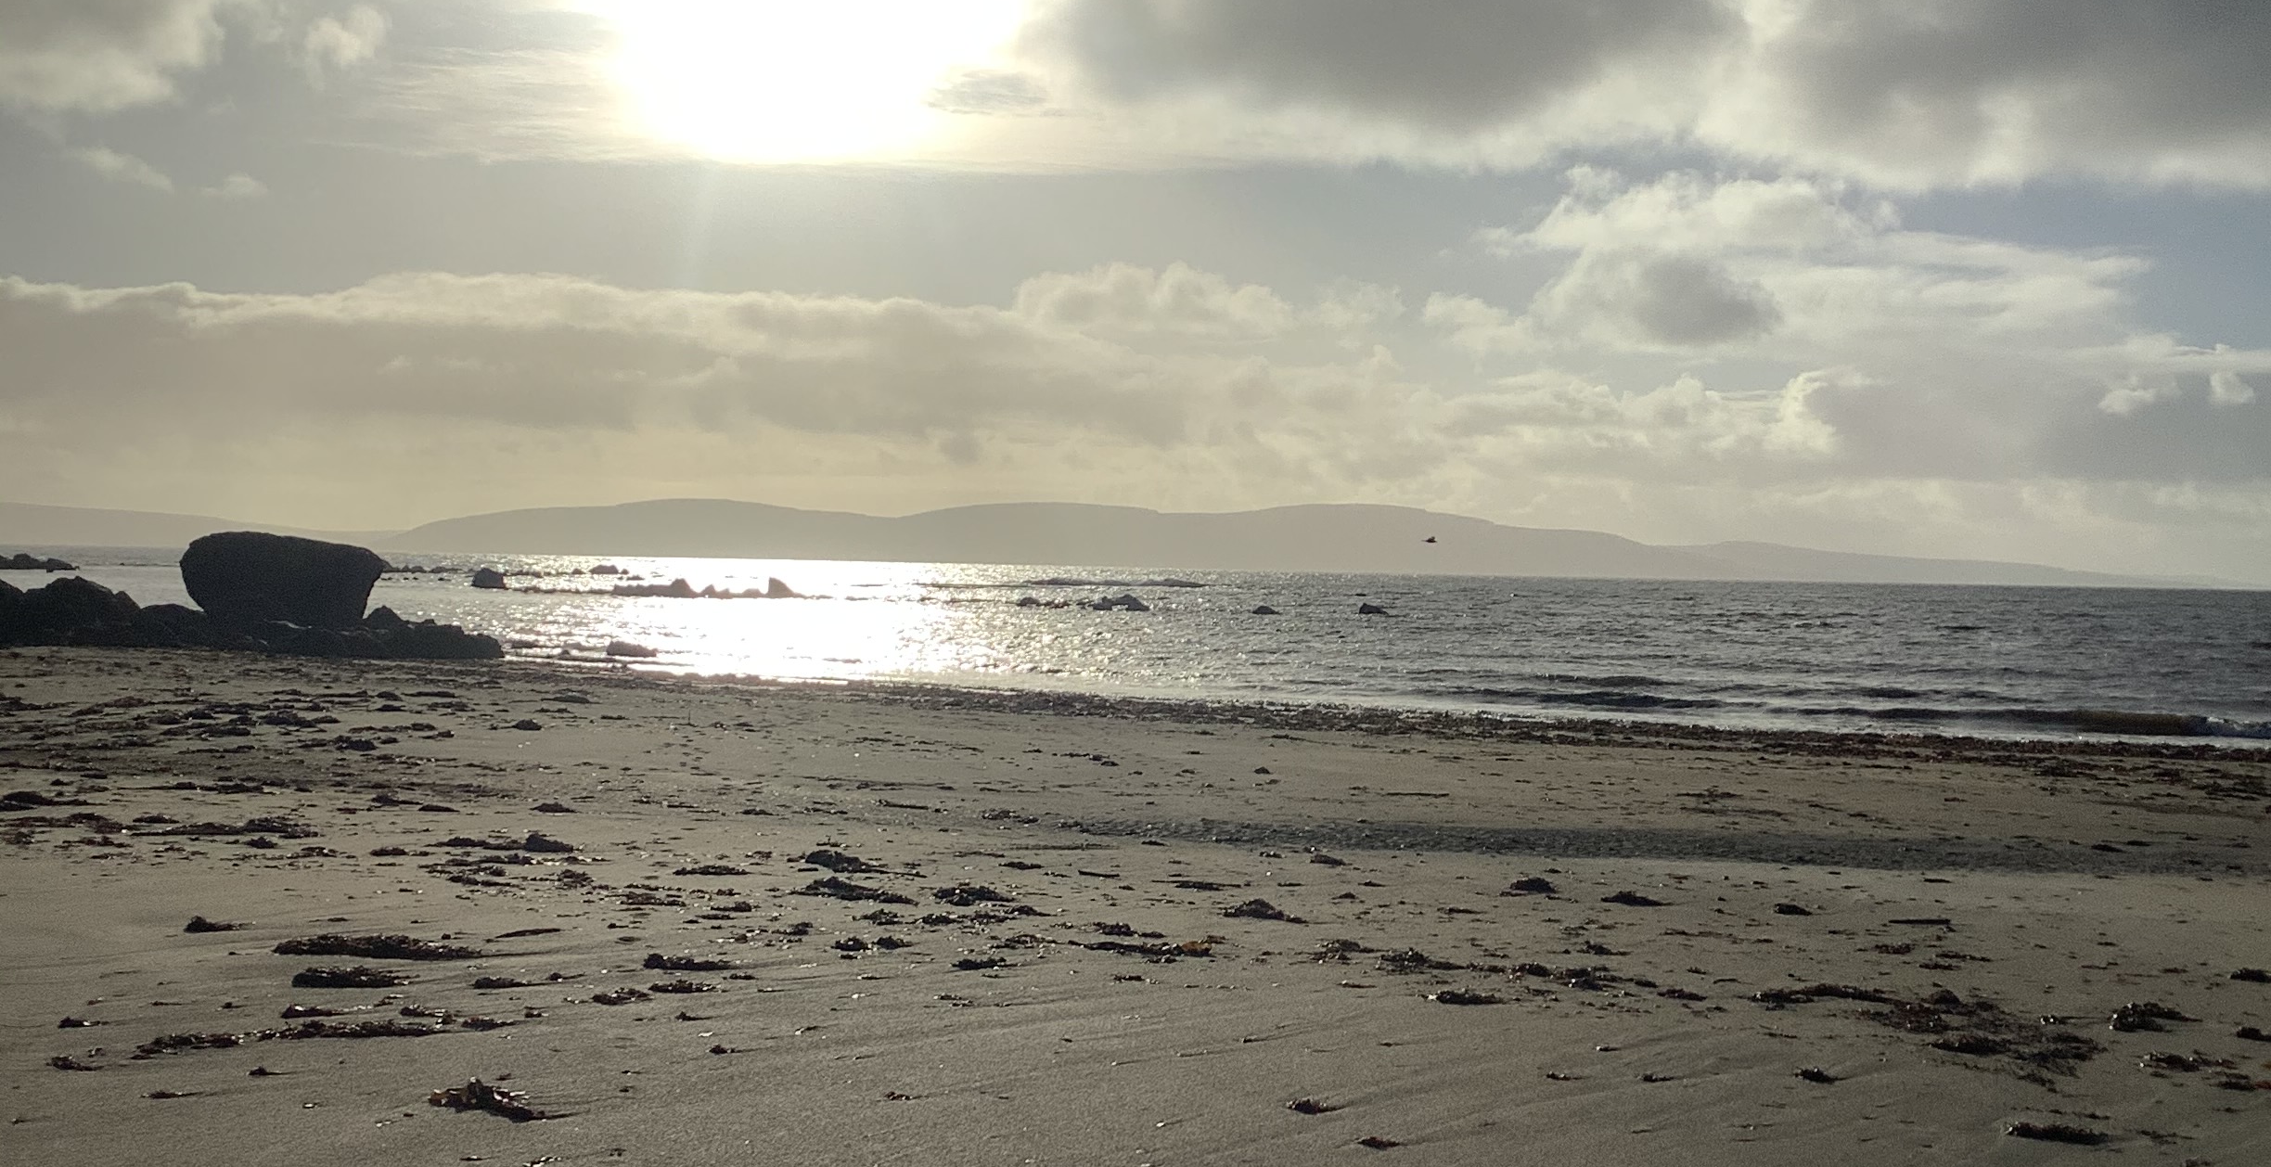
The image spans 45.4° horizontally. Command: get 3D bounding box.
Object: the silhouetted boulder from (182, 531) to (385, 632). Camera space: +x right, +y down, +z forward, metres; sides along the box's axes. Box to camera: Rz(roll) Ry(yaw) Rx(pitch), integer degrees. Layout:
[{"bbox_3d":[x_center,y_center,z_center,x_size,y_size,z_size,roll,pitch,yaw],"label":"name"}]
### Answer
[{"bbox_3d":[-14.938,-0.021,47.500,3.400,1.850,2.500,1,0,-17],"label":"silhouetted boulder"}]

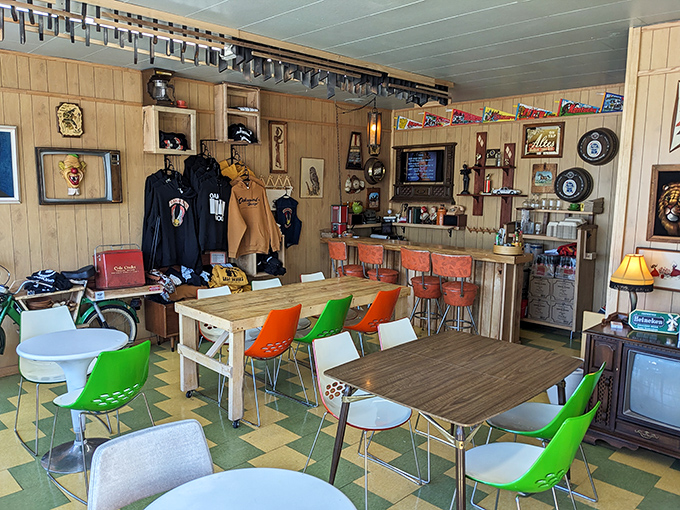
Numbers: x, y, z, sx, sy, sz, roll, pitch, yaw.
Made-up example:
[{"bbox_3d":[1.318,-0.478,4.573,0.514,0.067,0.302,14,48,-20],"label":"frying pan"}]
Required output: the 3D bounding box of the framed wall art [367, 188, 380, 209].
[{"bbox_3d":[0.495,-0.818,7.875,0.025,0.325,0.295,8,10,44],"label":"framed wall art"}]

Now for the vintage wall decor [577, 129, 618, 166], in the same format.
[{"bbox_3d":[2.869,-1.194,5.903,0.405,0.405,0.130,8,10,44],"label":"vintage wall decor"}]

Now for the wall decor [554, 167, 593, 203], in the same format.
[{"bbox_3d":[2.700,-0.800,6.121,0.400,0.400,0.130,8,10,44],"label":"wall decor"}]

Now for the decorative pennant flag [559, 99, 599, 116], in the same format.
[{"bbox_3d":[2.727,-1.693,6.047,0.020,0.192,0.475,-7,11,-44],"label":"decorative pennant flag"}]

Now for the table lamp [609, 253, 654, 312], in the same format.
[{"bbox_3d":[1.970,0.249,3.576,0.270,0.520,0.270,-7,11,-44],"label":"table lamp"}]

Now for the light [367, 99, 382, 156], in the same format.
[{"bbox_3d":[0.443,-1.595,6.742,0.200,0.680,0.200,-7,11,-44],"label":"light"}]

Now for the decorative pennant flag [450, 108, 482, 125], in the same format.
[{"bbox_3d":[1.699,-1.846,7.075,0.020,0.213,0.480,-7,11,-44],"label":"decorative pennant flag"}]

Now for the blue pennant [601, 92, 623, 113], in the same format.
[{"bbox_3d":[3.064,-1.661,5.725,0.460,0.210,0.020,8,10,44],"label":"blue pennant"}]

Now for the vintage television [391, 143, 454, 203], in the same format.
[{"bbox_3d":[1.171,-1.128,7.443,0.140,0.793,1.050,-7,11,-44],"label":"vintage television"}]

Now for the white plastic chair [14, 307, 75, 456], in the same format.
[{"bbox_3d":[-1.924,0.819,3.640,0.505,0.815,0.550,-7,11,-44],"label":"white plastic chair"}]

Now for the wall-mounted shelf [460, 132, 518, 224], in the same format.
[{"bbox_3d":[1.959,-0.952,6.813,0.180,1.245,0.910,-7,11,-44],"label":"wall-mounted shelf"}]

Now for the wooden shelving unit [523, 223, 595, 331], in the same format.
[{"bbox_3d":[2.404,0.263,6.162,0.420,1.198,0.875,-7,11,-44],"label":"wooden shelving unit"}]

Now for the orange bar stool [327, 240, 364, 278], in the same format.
[{"bbox_3d":[0.139,0.348,6.711,0.470,0.950,0.420,-5,9,-35],"label":"orange bar stool"}]

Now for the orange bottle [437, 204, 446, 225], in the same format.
[{"bbox_3d":[1.383,-0.538,7.209,0.140,0.288,0.140,-7,11,-44],"label":"orange bottle"}]

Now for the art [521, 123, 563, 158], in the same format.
[{"bbox_3d":[2.440,-1.367,6.371,0.035,0.410,0.508,-7,11,-44],"label":"art"}]

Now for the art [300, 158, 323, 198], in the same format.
[{"bbox_3d":[-0.367,-1.007,6.979,0.025,0.510,0.400,8,10,44],"label":"art"}]

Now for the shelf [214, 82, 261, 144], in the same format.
[{"bbox_3d":[-1.134,-1.565,5.946,0.485,0.613,0.190,-7,11,-44],"label":"shelf"}]

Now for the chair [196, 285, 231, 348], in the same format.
[{"bbox_3d":[-0.925,0.707,4.415,0.540,0.810,0.470,8,10,44],"label":"chair"}]

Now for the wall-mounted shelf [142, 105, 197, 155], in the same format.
[{"bbox_3d":[-1.735,-1.255,5.424,0.220,0.445,0.465,8,10,44],"label":"wall-mounted shelf"}]

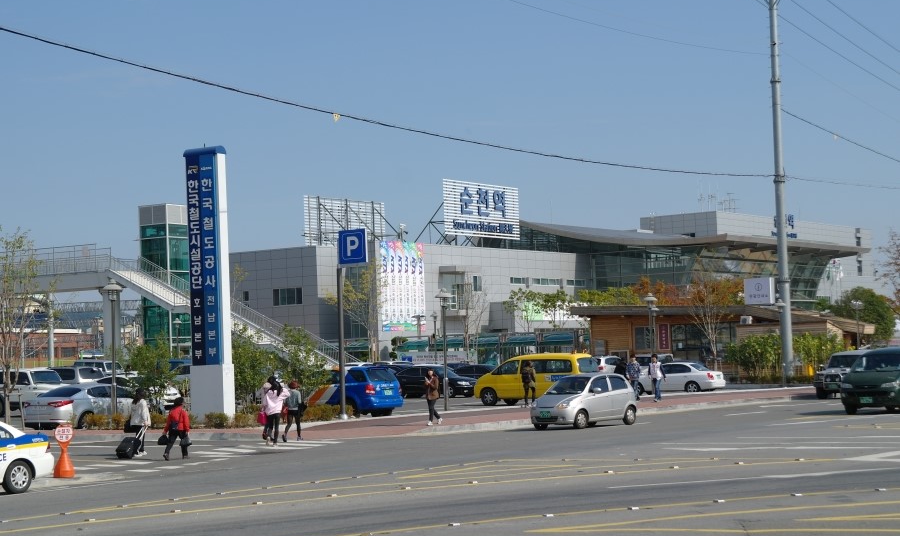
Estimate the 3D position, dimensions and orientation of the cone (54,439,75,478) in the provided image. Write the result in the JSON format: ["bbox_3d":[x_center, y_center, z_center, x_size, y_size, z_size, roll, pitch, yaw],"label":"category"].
[{"bbox_3d":[-7.920,3.924,35.400,0.430,0.800,0.430,-2,-3,0],"label":"cone"}]

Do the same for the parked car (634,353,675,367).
[{"bbox_3d":[11.347,5.860,99.000,1.800,1.800,4.500,-4,-4,36],"label":"parked car"}]

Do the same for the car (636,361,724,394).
[{"bbox_3d":[9.850,4.920,76.300,4.520,1.430,1.730,-4,-4,30],"label":"car"}]

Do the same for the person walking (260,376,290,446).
[{"bbox_3d":[-4.081,3.344,40.300,0.600,1.660,0.500,-4,-3,25],"label":"person walking"}]

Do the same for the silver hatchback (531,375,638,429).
[{"bbox_3d":[3.756,3.691,48.061,1.500,1.500,3.500,-5,-4,39],"label":"silver hatchback"}]

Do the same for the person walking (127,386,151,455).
[{"bbox_3d":[-7.310,3.638,40.500,0.480,1.630,0.480,-5,-4,43],"label":"person walking"}]

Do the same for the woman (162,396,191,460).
[{"bbox_3d":[-6.508,3.777,40.866,0.600,1.520,0.520,-4,-4,30],"label":"woman"}]

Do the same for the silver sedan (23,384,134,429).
[{"bbox_3d":[-12.006,4.627,57.753,1.840,1.460,4.840,-4,-4,31],"label":"silver sedan"}]

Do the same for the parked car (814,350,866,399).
[{"bbox_3d":[15.969,4.161,67.831,1.760,1.850,4.350,-5,-4,37],"label":"parked car"}]

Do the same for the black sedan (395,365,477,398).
[{"bbox_3d":[-0.641,5.967,90.409,4.750,1.680,1.840,-4,-4,32],"label":"black sedan"}]

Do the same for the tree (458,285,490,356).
[{"bbox_3d":[1.594,4.254,115.942,2.150,6.500,2.100,-2,-3,1],"label":"tree"}]

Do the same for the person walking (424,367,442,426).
[{"bbox_3d":[-0.461,3.735,49.700,0.460,1.630,0.460,-4,-4,37],"label":"person walking"}]

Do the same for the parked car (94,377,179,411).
[{"bbox_3d":[-12.431,5.191,68.696,4.500,1.620,1.820,-4,-4,32],"label":"parked car"}]

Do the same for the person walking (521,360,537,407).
[{"bbox_3d":[2.879,4.239,62.800,0.500,1.660,0.450,-4,-3,23],"label":"person walking"}]

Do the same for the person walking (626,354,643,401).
[{"bbox_3d":[6.941,4.131,65.000,0.500,1.750,0.400,-3,-3,12],"label":"person walking"}]

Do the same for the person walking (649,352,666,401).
[{"bbox_3d":[7.747,4.129,64.654,0.600,1.760,0.420,-3,-3,20],"label":"person walking"}]

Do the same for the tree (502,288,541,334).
[{"bbox_3d":[4.972,4.572,115.000,2.500,6.400,2.500,-2,-3,0],"label":"tree"}]

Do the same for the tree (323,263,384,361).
[{"bbox_3d":[-6.158,3.601,109.985,4.000,7.500,3.700,-2,-3,-3],"label":"tree"}]

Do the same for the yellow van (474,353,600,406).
[{"bbox_3d":[3.170,4.180,64.700,4.850,1.940,1.820,-4,-4,34],"label":"yellow van"}]

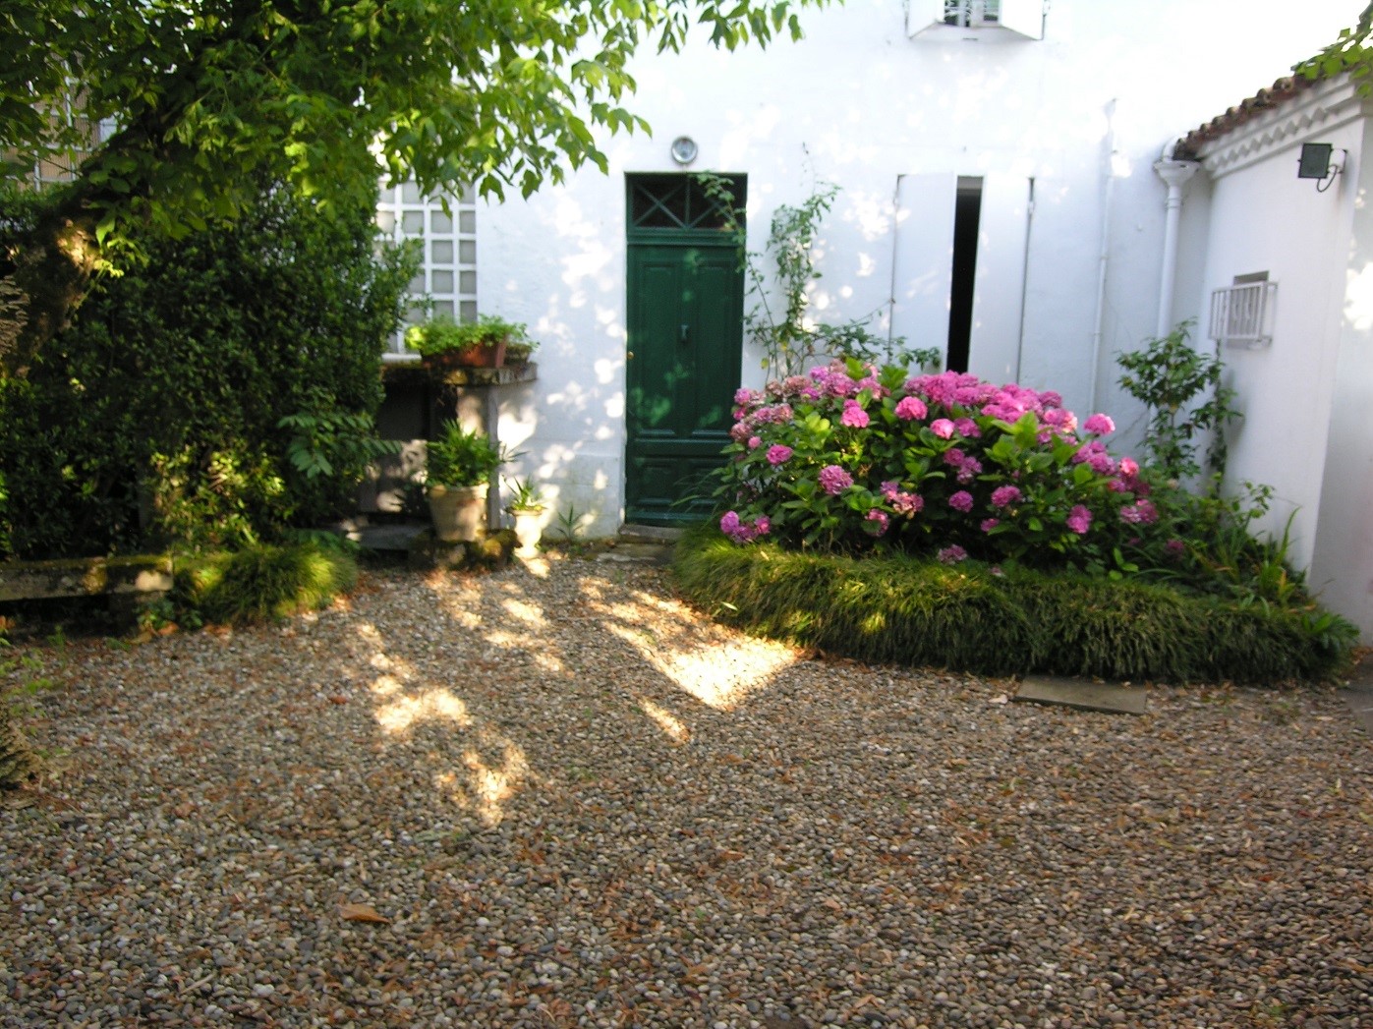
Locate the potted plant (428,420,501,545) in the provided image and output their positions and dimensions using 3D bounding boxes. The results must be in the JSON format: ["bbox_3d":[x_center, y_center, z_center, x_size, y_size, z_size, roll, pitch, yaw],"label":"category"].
[{"bbox_3d":[-1.583,-0.243,6.750,0.520,0.830,0.520,1,9,0],"label":"potted plant"}]

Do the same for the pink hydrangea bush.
[{"bbox_3d":[1.468,-0.271,5.800,2.500,1.250,1.800,1,9,0],"label":"pink hydrangea bush"}]

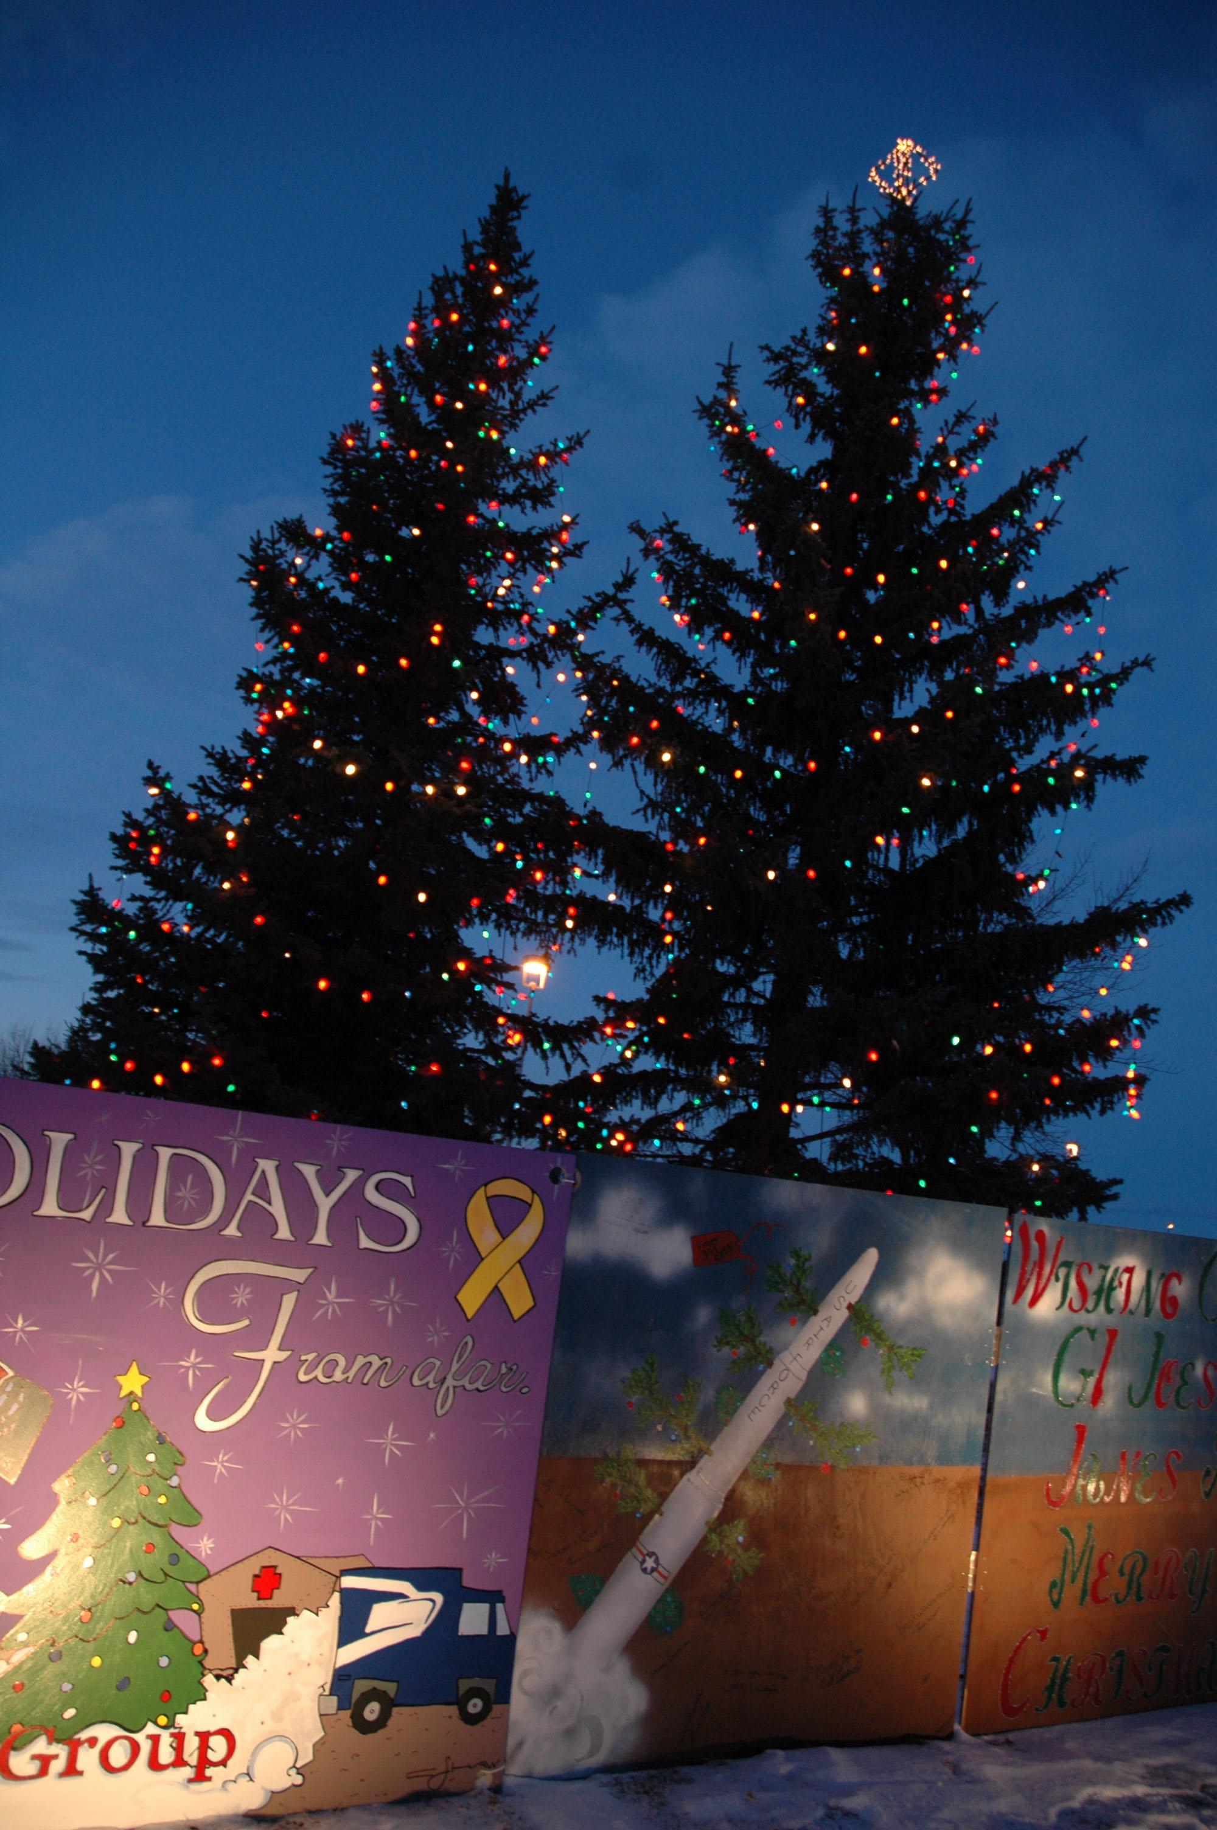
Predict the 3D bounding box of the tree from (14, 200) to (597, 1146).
[{"bbox_3d":[-2.073,-2.115,12.615,5.200,10.980,5.200,8,-12,0],"label":"tree"}]

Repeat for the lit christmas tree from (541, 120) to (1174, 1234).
[{"bbox_3d":[2.467,-1.722,12.360,5.600,11.370,5.600,8,-12,0],"label":"lit christmas tree"}]

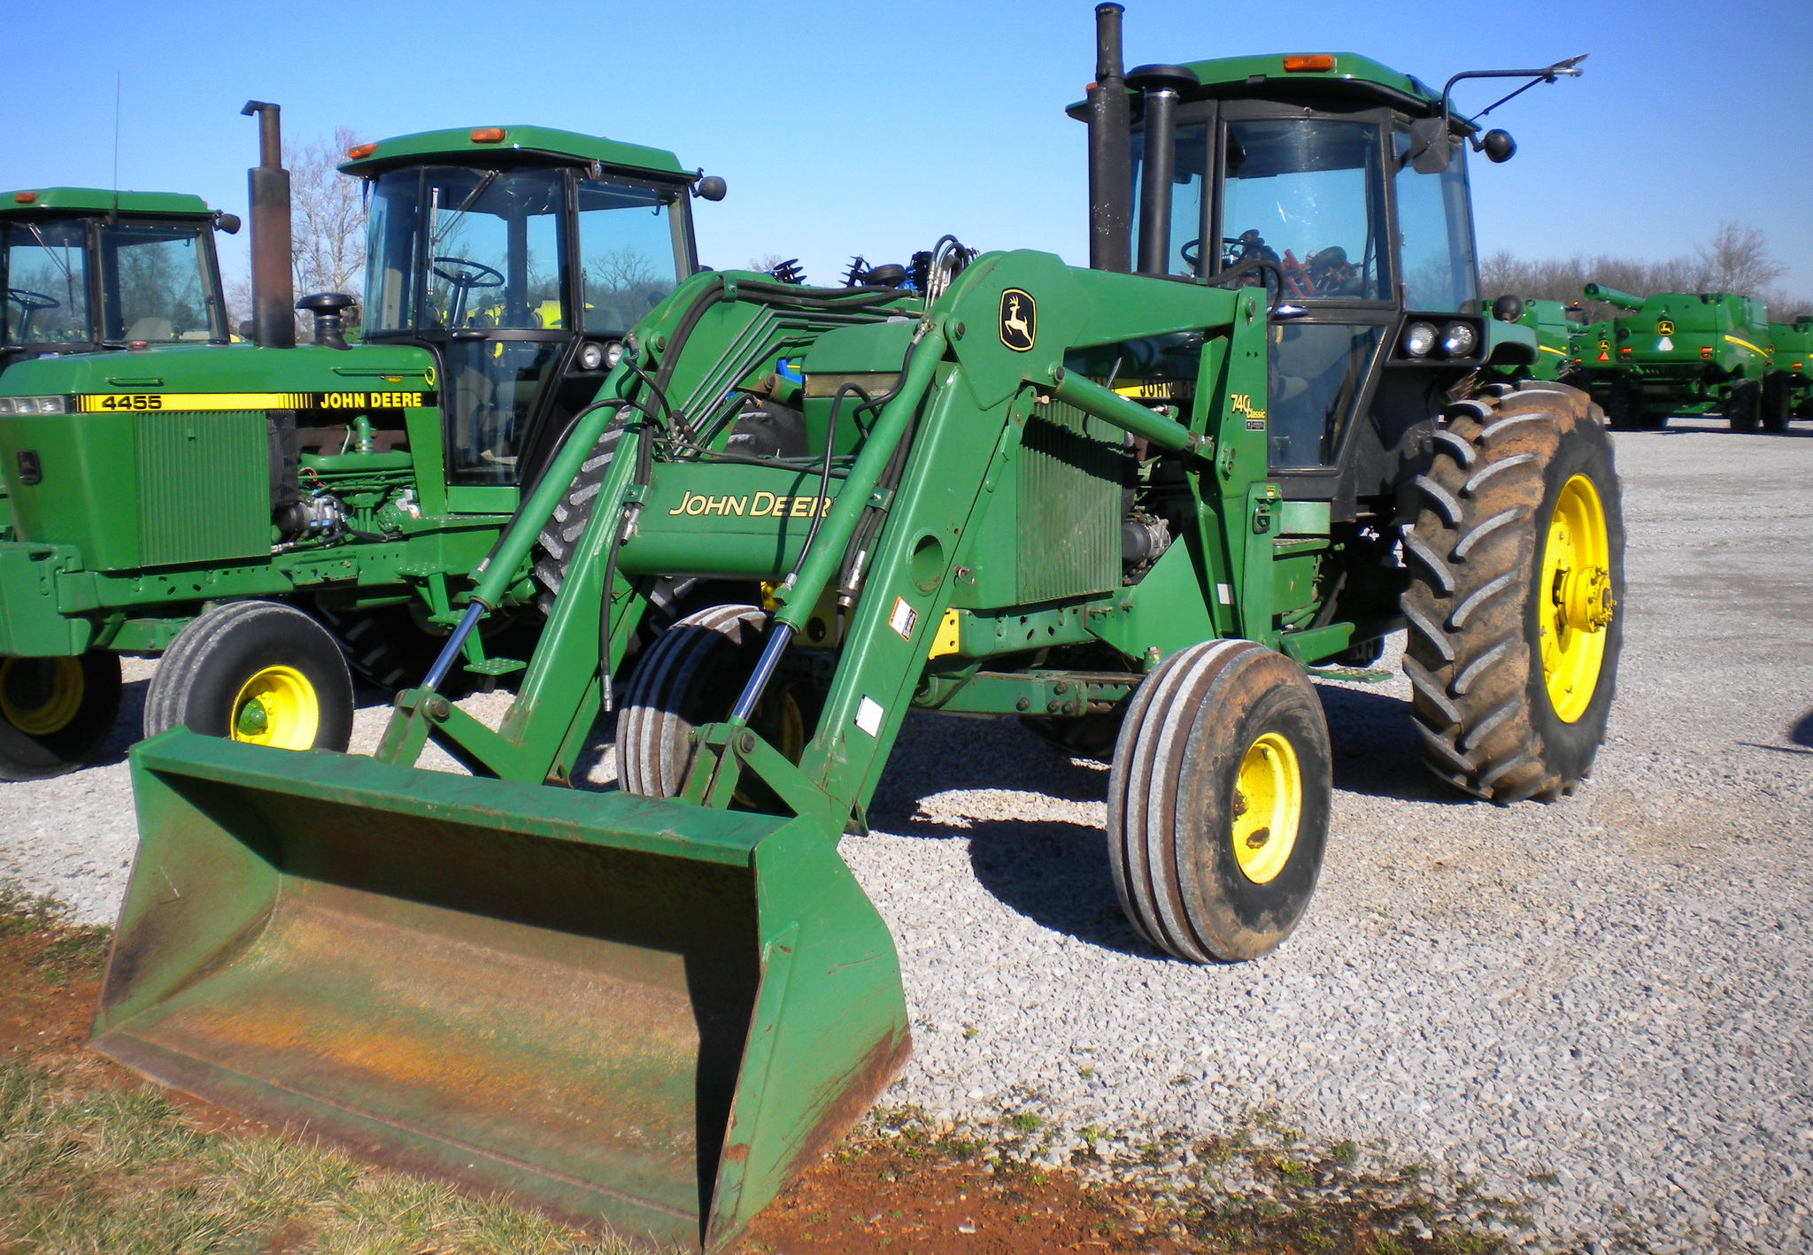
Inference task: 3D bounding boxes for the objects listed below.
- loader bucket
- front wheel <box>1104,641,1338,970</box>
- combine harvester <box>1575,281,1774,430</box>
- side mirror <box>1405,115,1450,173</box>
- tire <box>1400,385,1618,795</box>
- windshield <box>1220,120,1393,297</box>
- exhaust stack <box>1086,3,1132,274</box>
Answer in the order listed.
[{"bbox_3d":[-1.044,0.711,4.386,2.090,0.800,0.730,4,9,34],"label":"loader bucket"},{"bbox_3d":[0.968,0.526,5.560,0.310,0.960,0.960,7,10,37],"label":"front wheel"},{"bbox_3d":[22.174,-7.519,51.549,3.800,3.800,8.400,4,8,33],"label":"combine harvester"},{"bbox_3d":[1.991,-1.838,6.985,0.155,0.215,0.060,2,7,17],"label":"side mirror"},{"bbox_3d":[2.565,-0.137,7.655,0.460,1.750,1.750,4,9,34],"label":"tire"},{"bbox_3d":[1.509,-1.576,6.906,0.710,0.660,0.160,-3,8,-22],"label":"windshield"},{"bbox_3d":[0.737,-1.688,6.682,0.155,1.130,0.155,4,9,34],"label":"exhaust stack"}]

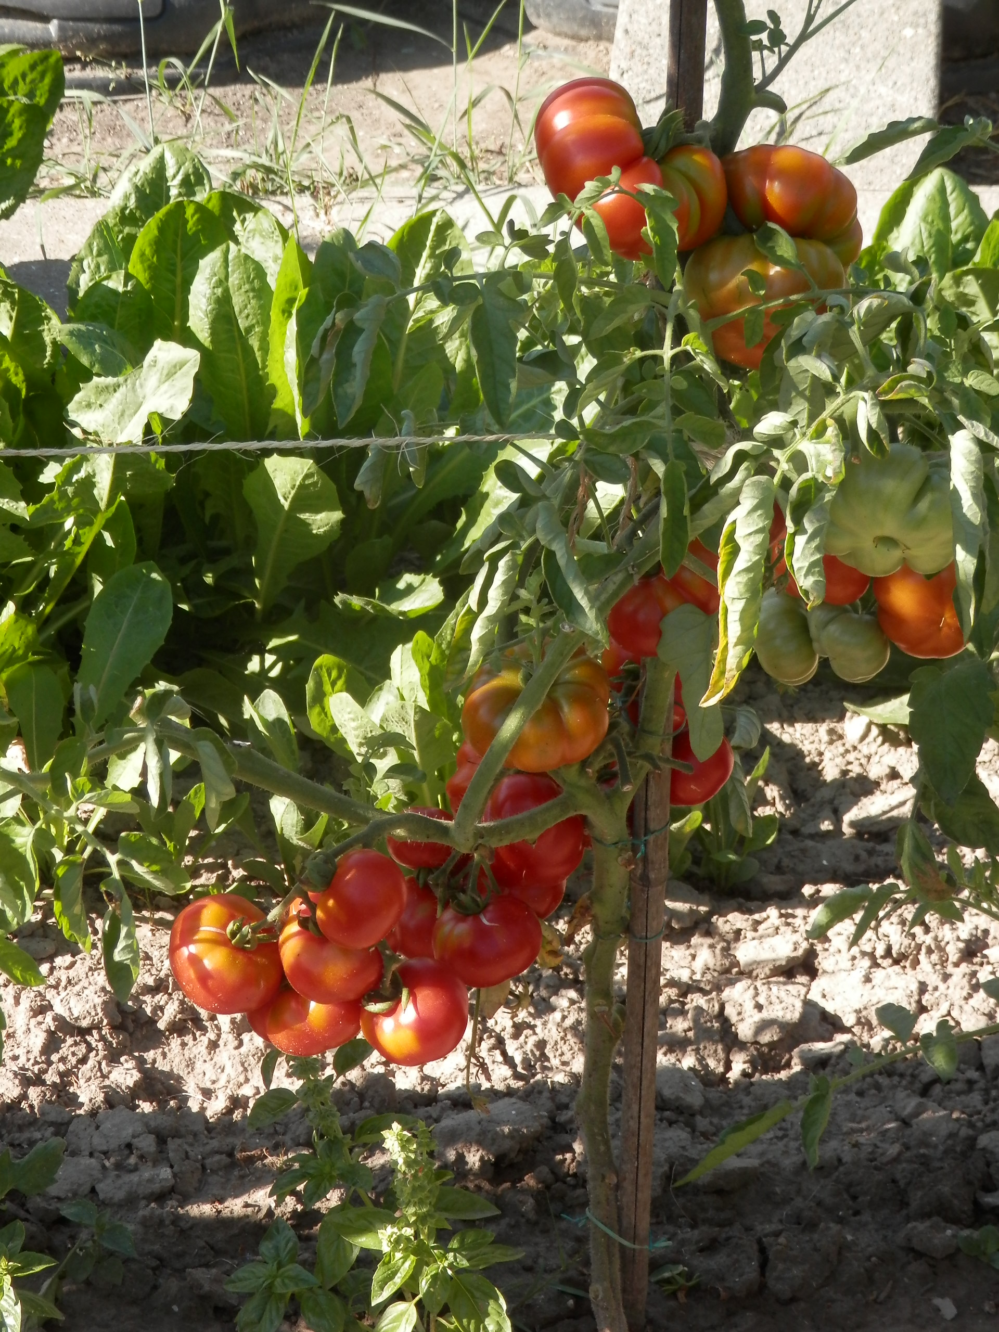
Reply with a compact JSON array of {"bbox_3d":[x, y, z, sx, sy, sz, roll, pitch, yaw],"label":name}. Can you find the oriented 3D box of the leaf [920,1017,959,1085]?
[{"bbox_3d":[0.284,0.249,1.986,0.021,0.038,0.014,-12,0,-4],"label":"leaf"}]

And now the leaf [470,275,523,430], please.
[{"bbox_3d":[-0.002,-0.170,1.670,0.029,0.076,0.028,0,34,0],"label":"leaf"}]

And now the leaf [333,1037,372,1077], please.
[{"bbox_3d":[-0.095,0.253,1.988,0.018,0.013,0.034,33,52,18],"label":"leaf"}]

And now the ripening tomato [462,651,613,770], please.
[{"bbox_3d":[0.021,0.025,1.760,0.085,0.064,0.084,0,34,0],"label":"ripening tomato"}]

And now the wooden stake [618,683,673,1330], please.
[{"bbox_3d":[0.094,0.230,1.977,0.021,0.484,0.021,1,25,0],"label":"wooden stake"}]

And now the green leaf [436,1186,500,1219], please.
[{"bbox_3d":[-0.019,0.326,1.870,0.042,0.013,0.018,0,34,0],"label":"green leaf"}]

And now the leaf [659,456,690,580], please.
[{"bbox_3d":[0.094,-0.080,1.660,0.018,0.062,0.020,0,34,0],"label":"leaf"}]

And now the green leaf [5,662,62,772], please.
[{"bbox_3d":[-0.340,0.037,2.250,0.043,0.075,0.040,0,34,0],"label":"green leaf"}]

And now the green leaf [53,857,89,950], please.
[{"bbox_3d":[-0.269,0.150,1.940,0.018,0.057,0.018,-8,10,0],"label":"green leaf"}]

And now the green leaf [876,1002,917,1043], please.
[{"bbox_3d":[0.254,0.228,1.970,0.026,0.022,0.016,0,34,0],"label":"green leaf"}]

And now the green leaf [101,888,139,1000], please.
[{"bbox_3d":[-0.226,0.165,1.830,0.024,0.070,0.025,0,34,0],"label":"green leaf"}]

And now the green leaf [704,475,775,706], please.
[{"bbox_3d":[0.141,-0.044,1.819,0.027,0.134,0.028,9,0,6],"label":"green leaf"}]

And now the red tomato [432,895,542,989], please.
[{"bbox_3d":[-0.008,0.172,1.912,0.068,0.057,0.068,0,25,0],"label":"red tomato"}]

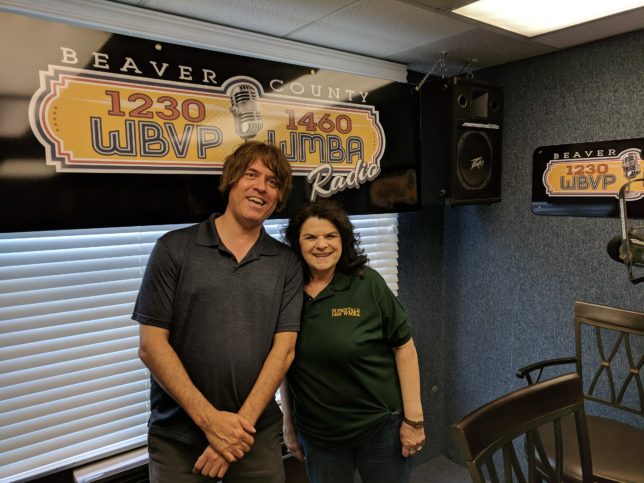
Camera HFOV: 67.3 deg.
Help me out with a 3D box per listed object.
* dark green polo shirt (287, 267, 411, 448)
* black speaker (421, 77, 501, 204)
[{"bbox_3d":[0.083,0.388,1.680,0.460,0.610,0.310,1,6,14],"label":"dark green polo shirt"},{"bbox_3d":[0.712,-0.503,2.558,0.376,0.605,0.280,-4,7,-32],"label":"black speaker"}]

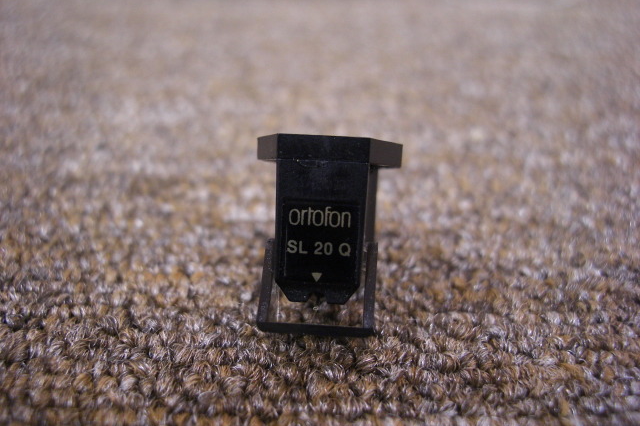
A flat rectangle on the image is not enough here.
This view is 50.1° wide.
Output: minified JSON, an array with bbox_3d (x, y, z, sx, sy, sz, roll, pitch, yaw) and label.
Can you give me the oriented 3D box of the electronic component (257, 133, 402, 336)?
[{"bbox_3d":[0.001,0.002,0.087,0.018,0.023,0.025,3,3,4],"label":"electronic component"}]

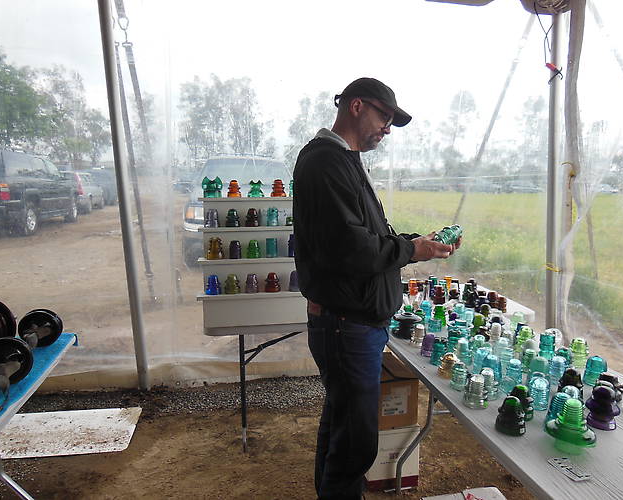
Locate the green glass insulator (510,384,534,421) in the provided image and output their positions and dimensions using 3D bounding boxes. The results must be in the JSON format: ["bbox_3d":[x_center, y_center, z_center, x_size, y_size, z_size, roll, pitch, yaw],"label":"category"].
[{"bbox_3d":[0.662,0.480,1.532,0.086,0.096,0.086,0,9,0],"label":"green glass insulator"}]

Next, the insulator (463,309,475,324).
[{"bbox_3d":[0.783,0.346,2.387,0.066,0.100,0.066,0,9,0],"label":"insulator"}]

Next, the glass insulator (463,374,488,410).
[{"bbox_3d":[0.554,0.472,1.615,0.072,0.099,0.072,0,8,0],"label":"glass insulator"}]

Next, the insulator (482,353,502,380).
[{"bbox_3d":[0.667,0.429,1.770,0.072,0.095,0.072,0,8,0],"label":"insulator"}]

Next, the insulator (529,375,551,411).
[{"bbox_3d":[0.760,0.475,1.599,0.064,0.099,0.064,0,8,0],"label":"insulator"}]

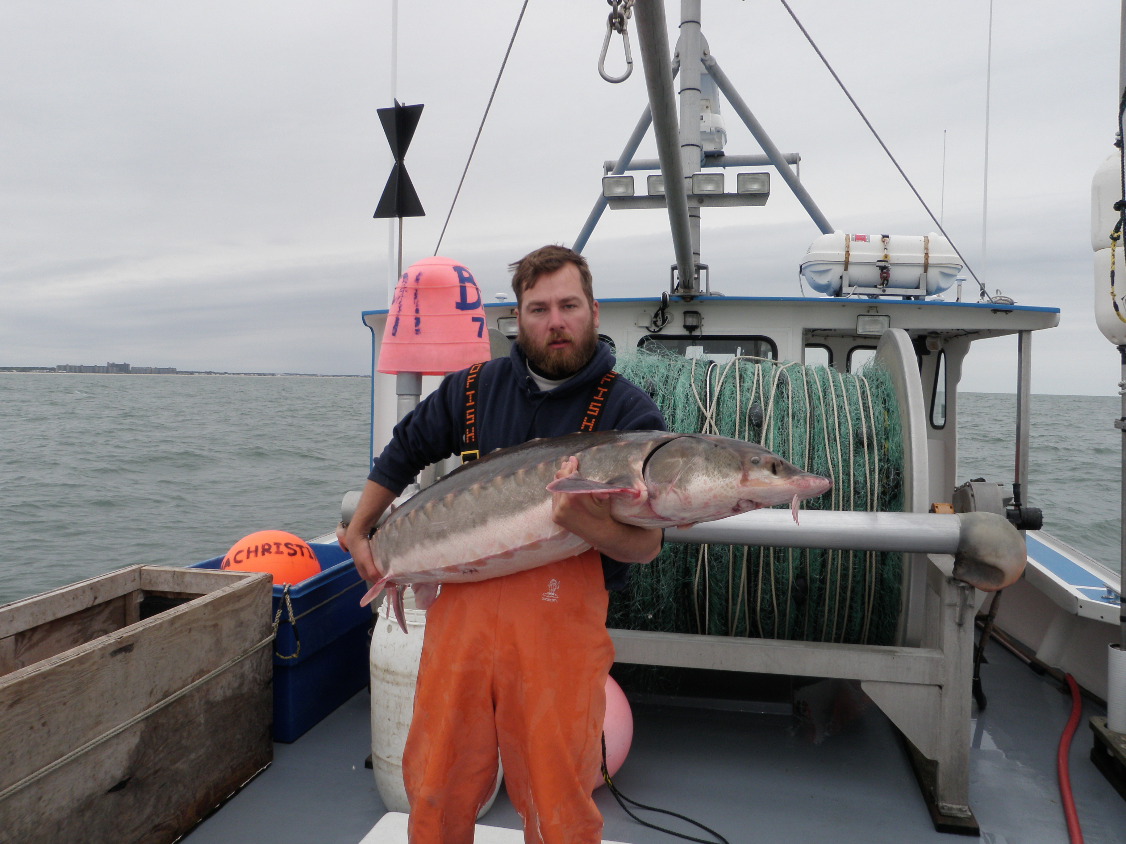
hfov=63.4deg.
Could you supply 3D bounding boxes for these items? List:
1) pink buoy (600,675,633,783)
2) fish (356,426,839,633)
[{"bbox_3d":[0.015,1.131,3.381,0.480,0.480,0.480,2,2,9],"label":"pink buoy"},{"bbox_3d":[0.061,0.173,1.820,0.970,0.290,0.250,-8,-11,5],"label":"fish"}]

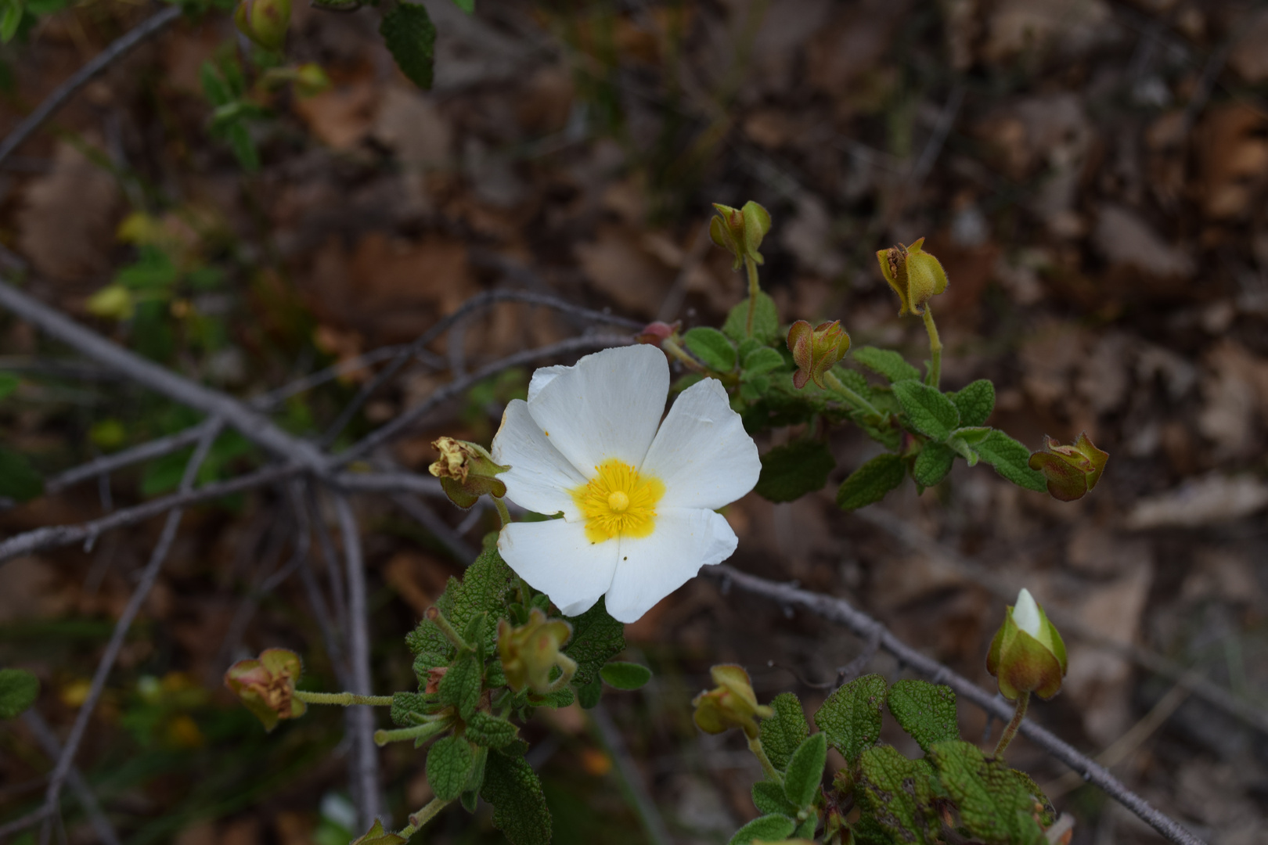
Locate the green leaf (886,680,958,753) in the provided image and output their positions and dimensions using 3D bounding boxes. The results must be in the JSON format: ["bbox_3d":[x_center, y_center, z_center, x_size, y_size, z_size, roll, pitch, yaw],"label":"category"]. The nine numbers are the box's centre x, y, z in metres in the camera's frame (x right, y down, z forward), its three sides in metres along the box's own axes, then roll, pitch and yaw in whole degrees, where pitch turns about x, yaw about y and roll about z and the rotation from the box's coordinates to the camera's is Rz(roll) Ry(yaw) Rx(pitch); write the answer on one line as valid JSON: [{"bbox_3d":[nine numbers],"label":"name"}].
[{"bbox_3d":[0.049,0.051,0.288,0.011,0.003,0.016,-40,94,-18],"label":"green leaf"}]

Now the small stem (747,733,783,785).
[{"bbox_3d":[0.022,0.057,0.285,0.002,0.012,0.002,-32,20,0],"label":"small stem"}]

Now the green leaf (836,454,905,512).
[{"bbox_3d":[0.052,0.013,0.365,0.019,0.005,0.009,-36,65,-12],"label":"green leaf"}]

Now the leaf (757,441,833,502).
[{"bbox_3d":[0.037,0.010,0.385,0.022,0.005,0.012,-30,67,-21],"label":"leaf"}]

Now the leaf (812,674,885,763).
[{"bbox_3d":[0.038,0.051,0.293,0.012,0.003,0.016,6,68,3],"label":"leaf"}]

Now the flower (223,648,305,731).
[{"bbox_3d":[-0.063,0.046,0.289,0.013,0.013,0.011,13,44,14],"label":"flower"}]

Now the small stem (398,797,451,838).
[{"bbox_3d":[-0.035,0.067,0.288,0.010,0.002,0.002,-32,19,-23],"label":"small stem"}]

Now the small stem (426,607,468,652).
[{"bbox_3d":[-0.034,0.038,0.308,0.003,0.013,0.003,-26,42,23],"label":"small stem"}]

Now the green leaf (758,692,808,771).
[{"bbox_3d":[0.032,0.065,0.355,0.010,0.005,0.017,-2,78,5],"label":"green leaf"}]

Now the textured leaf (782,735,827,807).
[{"bbox_3d":[0.029,0.059,0.285,0.007,0.014,0.003,20,15,18],"label":"textured leaf"}]

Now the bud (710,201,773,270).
[{"bbox_3d":[0.020,-0.035,0.314,0.011,0.013,0.011,0,12,0],"label":"bud"}]

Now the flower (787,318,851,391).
[{"bbox_3d":[0.032,-0.012,0.291,0.011,0.013,0.011,6,30,-4],"label":"flower"}]

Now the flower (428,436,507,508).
[{"bbox_3d":[-0.030,0.009,0.308,0.012,0.013,0.013,0,69,54],"label":"flower"}]

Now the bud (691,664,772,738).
[{"bbox_3d":[0.016,0.046,0.278,0.013,0.013,0.012,11,56,43],"label":"bud"}]

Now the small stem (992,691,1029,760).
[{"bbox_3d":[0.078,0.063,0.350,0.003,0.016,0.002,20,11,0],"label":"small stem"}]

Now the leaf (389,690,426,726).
[{"bbox_3d":[-0.042,0.053,0.313,0.009,0.004,0.007,-8,51,9],"label":"leaf"}]

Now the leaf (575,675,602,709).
[{"bbox_3d":[-0.009,0.052,0.333,0.005,0.003,0.010,6,67,9],"label":"leaf"}]

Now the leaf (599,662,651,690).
[{"bbox_3d":[-0.002,0.045,0.300,0.009,0.002,0.006,7,59,-12],"label":"leaf"}]

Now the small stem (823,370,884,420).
[{"bbox_3d":[0.039,-0.005,0.295,0.014,0.002,0.002,36,10,-21],"label":"small stem"}]

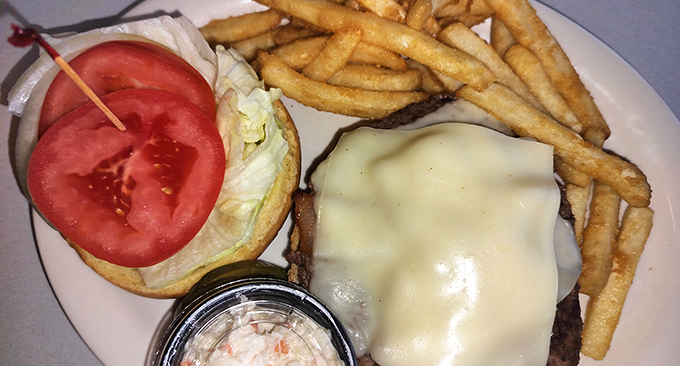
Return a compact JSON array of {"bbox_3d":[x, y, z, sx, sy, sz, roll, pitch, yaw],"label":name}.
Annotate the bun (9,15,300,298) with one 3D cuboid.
[{"bbox_3d":[-0.077,-0.010,0.215,0.115,0.042,0.115,0,73,-1],"label":"bun"}]

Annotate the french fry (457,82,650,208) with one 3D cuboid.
[{"bbox_3d":[0.098,-0.018,0.218,0.095,0.013,0.013,31,74,4],"label":"french fry"}]

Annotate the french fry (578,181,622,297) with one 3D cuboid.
[{"bbox_3d":[0.123,0.022,0.222,0.012,0.011,0.061,18,74,4],"label":"french fry"}]

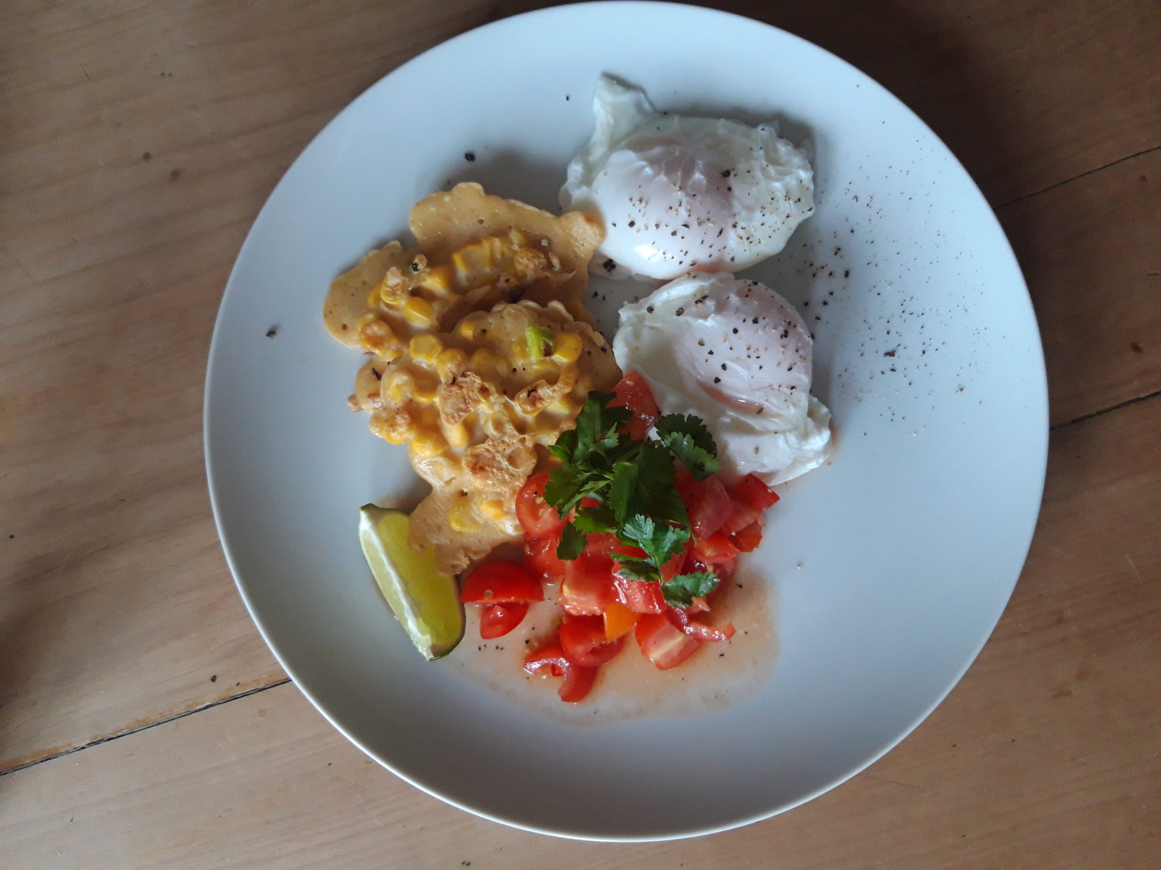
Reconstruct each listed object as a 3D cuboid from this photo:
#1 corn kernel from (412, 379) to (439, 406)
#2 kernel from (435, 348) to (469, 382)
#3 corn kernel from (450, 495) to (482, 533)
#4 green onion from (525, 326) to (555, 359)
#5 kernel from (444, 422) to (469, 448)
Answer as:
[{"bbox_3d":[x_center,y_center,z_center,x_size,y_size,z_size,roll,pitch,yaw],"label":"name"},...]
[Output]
[{"bbox_3d":[-0.049,-0.014,0.278,0.009,0.007,0.008,0,88,3],"label":"corn kernel"},{"bbox_3d":[-0.041,-0.022,0.276,0.009,0.007,0.010,-18,88,1],"label":"kernel"},{"bbox_3d":[-0.037,0.025,0.279,0.010,0.006,0.011,-11,88,1],"label":"corn kernel"},{"bbox_3d":[-0.013,-0.029,0.274,0.009,0.007,0.010,-10,87,2],"label":"green onion"},{"bbox_3d":[-0.039,0.000,0.276,0.007,0.007,0.009,-15,87,2],"label":"kernel"}]

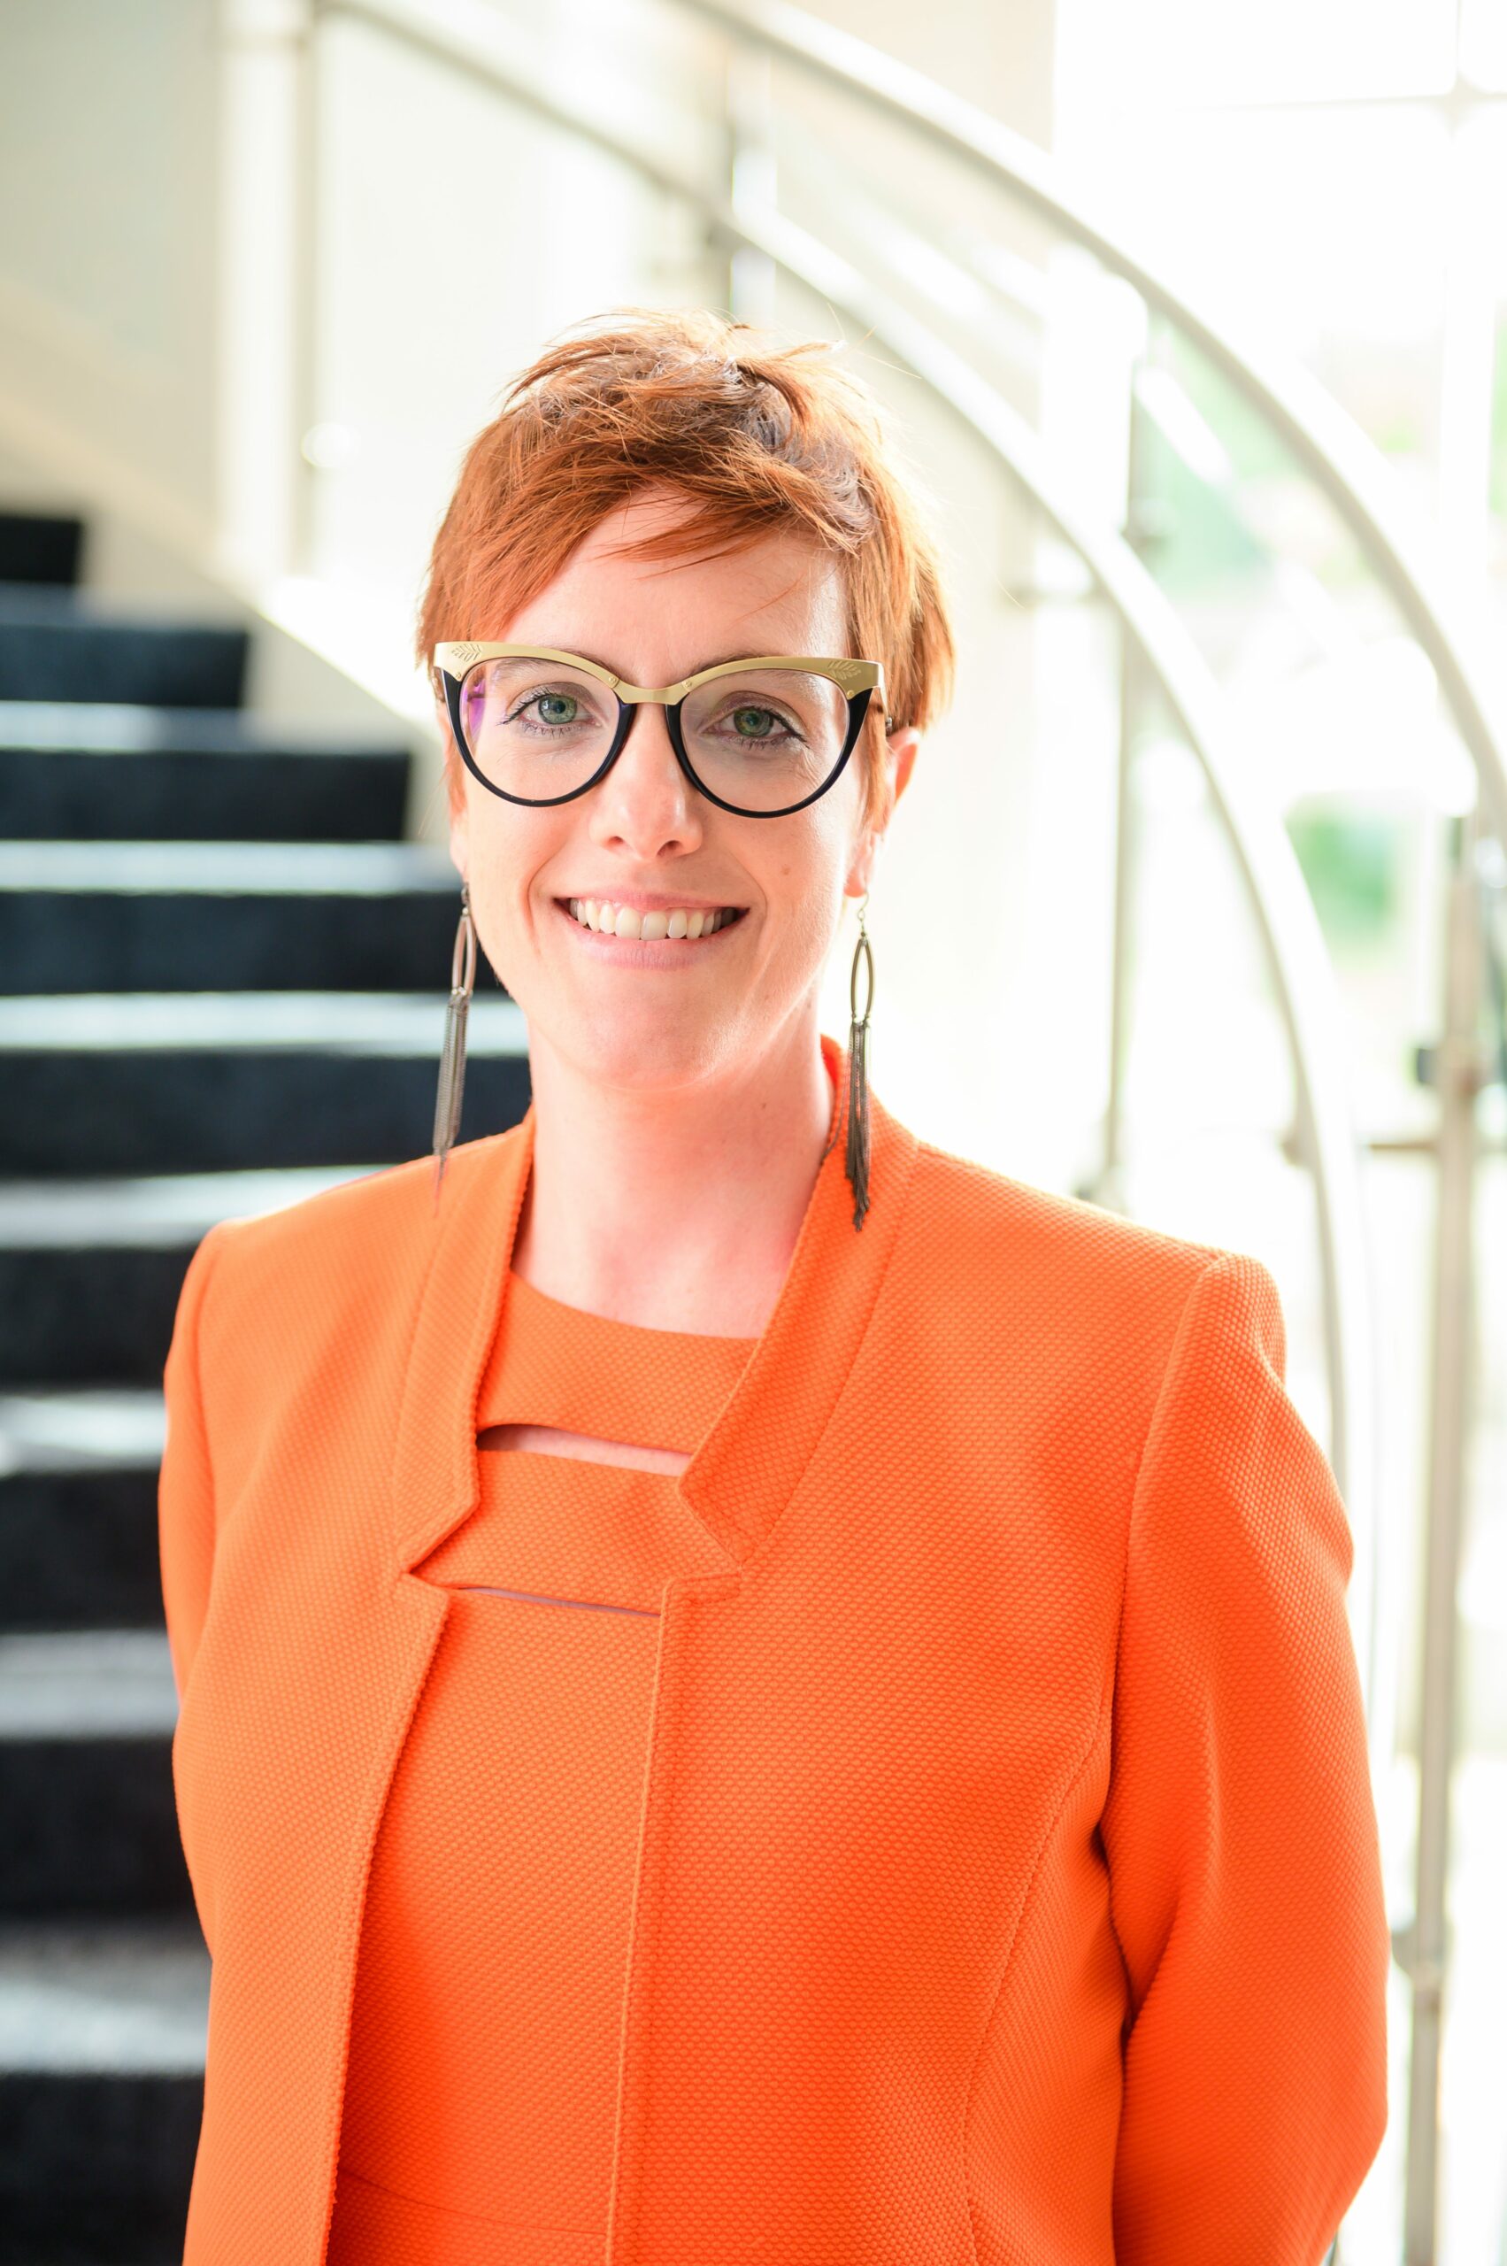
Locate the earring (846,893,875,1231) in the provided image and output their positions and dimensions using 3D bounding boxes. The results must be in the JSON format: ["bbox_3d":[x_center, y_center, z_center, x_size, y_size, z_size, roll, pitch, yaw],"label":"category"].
[{"bbox_3d":[0.035,-0.024,1.245,0.009,0.112,0.008,1,5,6],"label":"earring"}]

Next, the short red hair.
[{"bbox_3d":[-0.022,-0.186,1.262,0.178,0.178,0.205,4,4,5],"label":"short red hair"}]

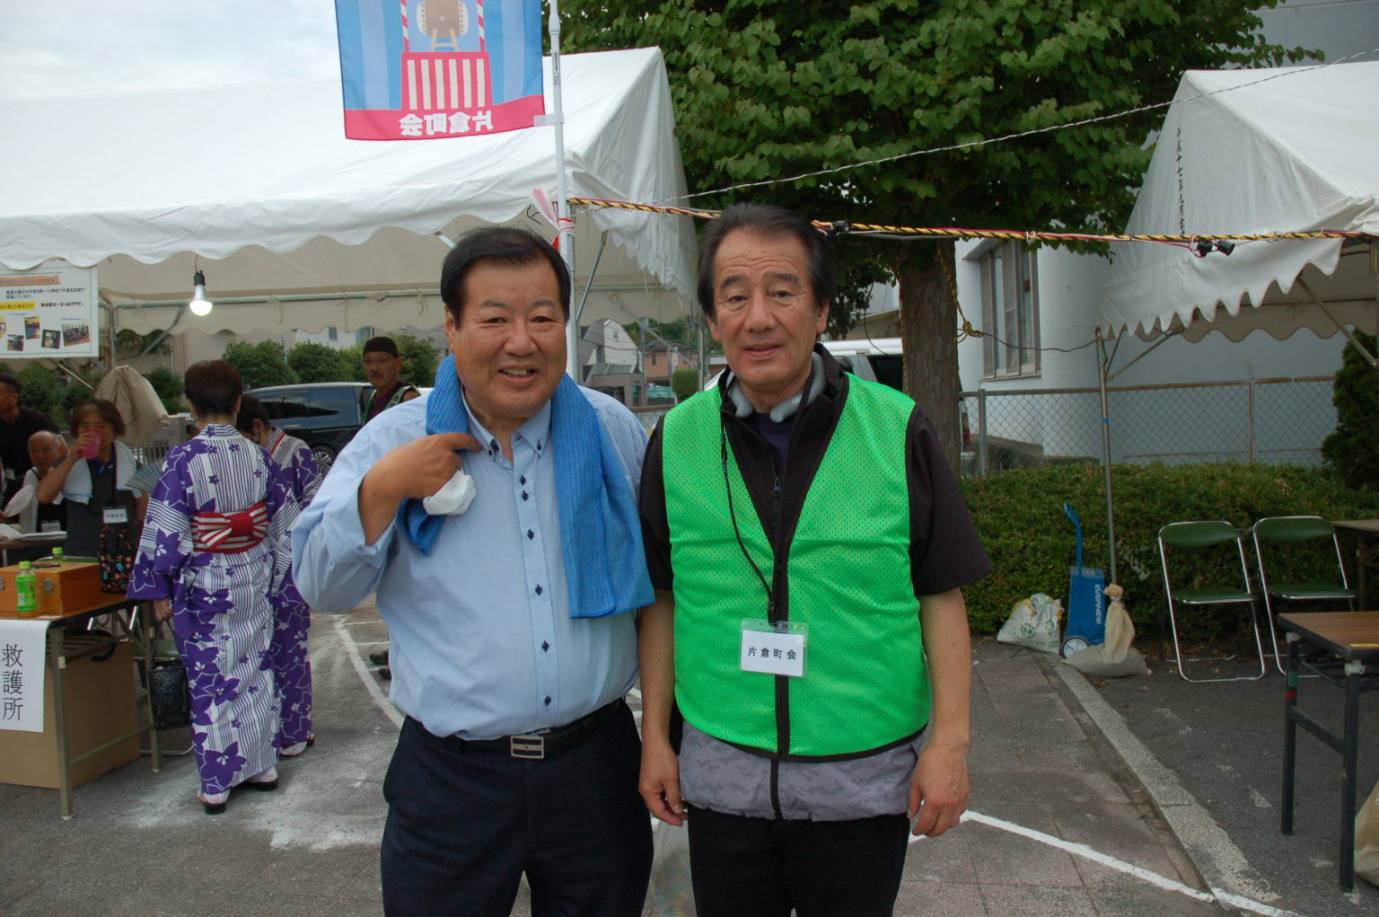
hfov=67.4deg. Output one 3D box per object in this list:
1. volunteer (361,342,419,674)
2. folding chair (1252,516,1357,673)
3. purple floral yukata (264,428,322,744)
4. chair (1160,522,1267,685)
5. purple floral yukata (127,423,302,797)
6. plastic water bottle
[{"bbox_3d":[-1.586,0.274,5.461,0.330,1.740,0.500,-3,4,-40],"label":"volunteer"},{"bbox_3d":[3.175,0.705,5.328,0.425,0.760,0.450,-1,3,6],"label":"folding chair"},{"bbox_3d":[-1.743,0.520,4.283,0.450,1.320,0.500,-2,3,-28],"label":"purple floral yukata"},{"bbox_3d":[2.650,0.715,5.278,0.425,0.760,0.450,-1,3,6],"label":"chair"},{"bbox_3d":[-1.708,0.538,3.753,0.570,1.320,0.400,-4,4,-42],"label":"purple floral yukata"},{"bbox_3d":[-2.294,0.459,3.578,0.068,0.195,0.068,-1,3,0],"label":"plastic water bottle"}]

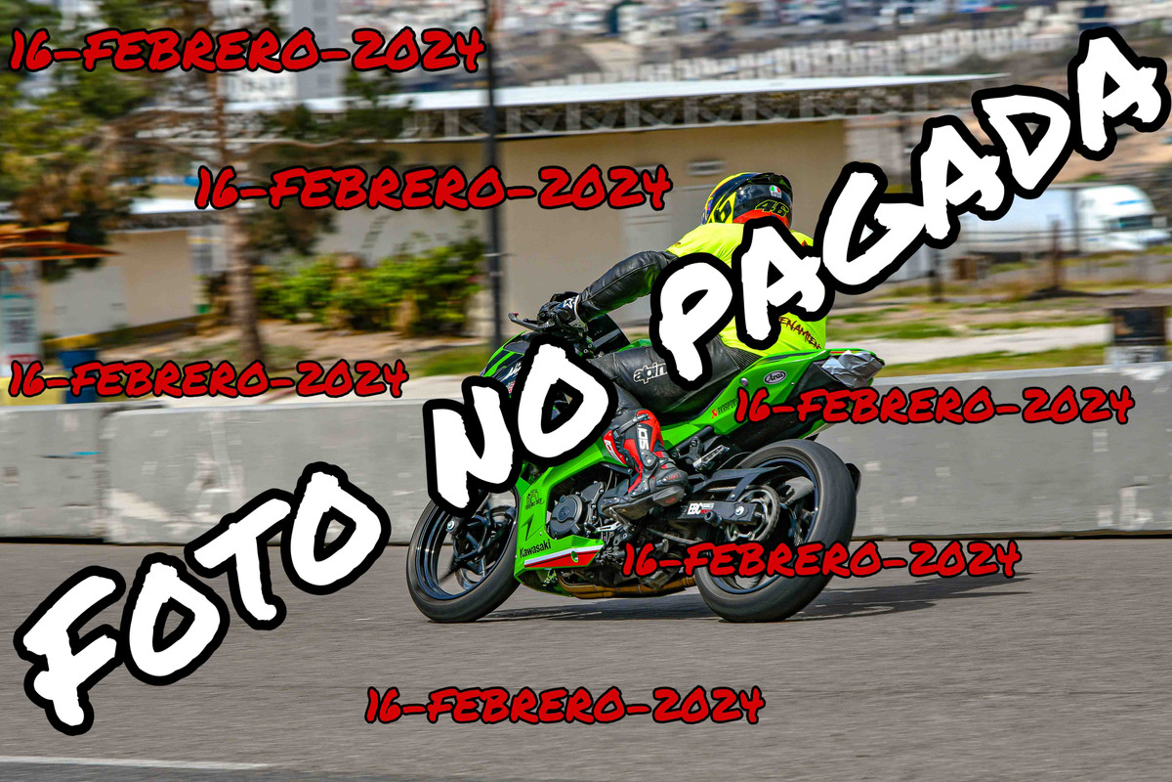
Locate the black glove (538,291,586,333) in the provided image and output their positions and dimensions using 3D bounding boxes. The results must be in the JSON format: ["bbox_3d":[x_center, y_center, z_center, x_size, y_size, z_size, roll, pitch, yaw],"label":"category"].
[{"bbox_3d":[-0.078,-0.254,19.050,0.165,0.120,0.110,-11,-4,39],"label":"black glove"}]

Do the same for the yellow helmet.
[{"bbox_3d":[0.533,-0.589,19.250,0.260,0.270,0.340,20,-22,-37],"label":"yellow helmet"}]

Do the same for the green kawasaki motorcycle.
[{"bbox_3d":[0.189,0.228,18.855,1.969,1.116,0.720,-2,-26,46],"label":"green kawasaki motorcycle"}]

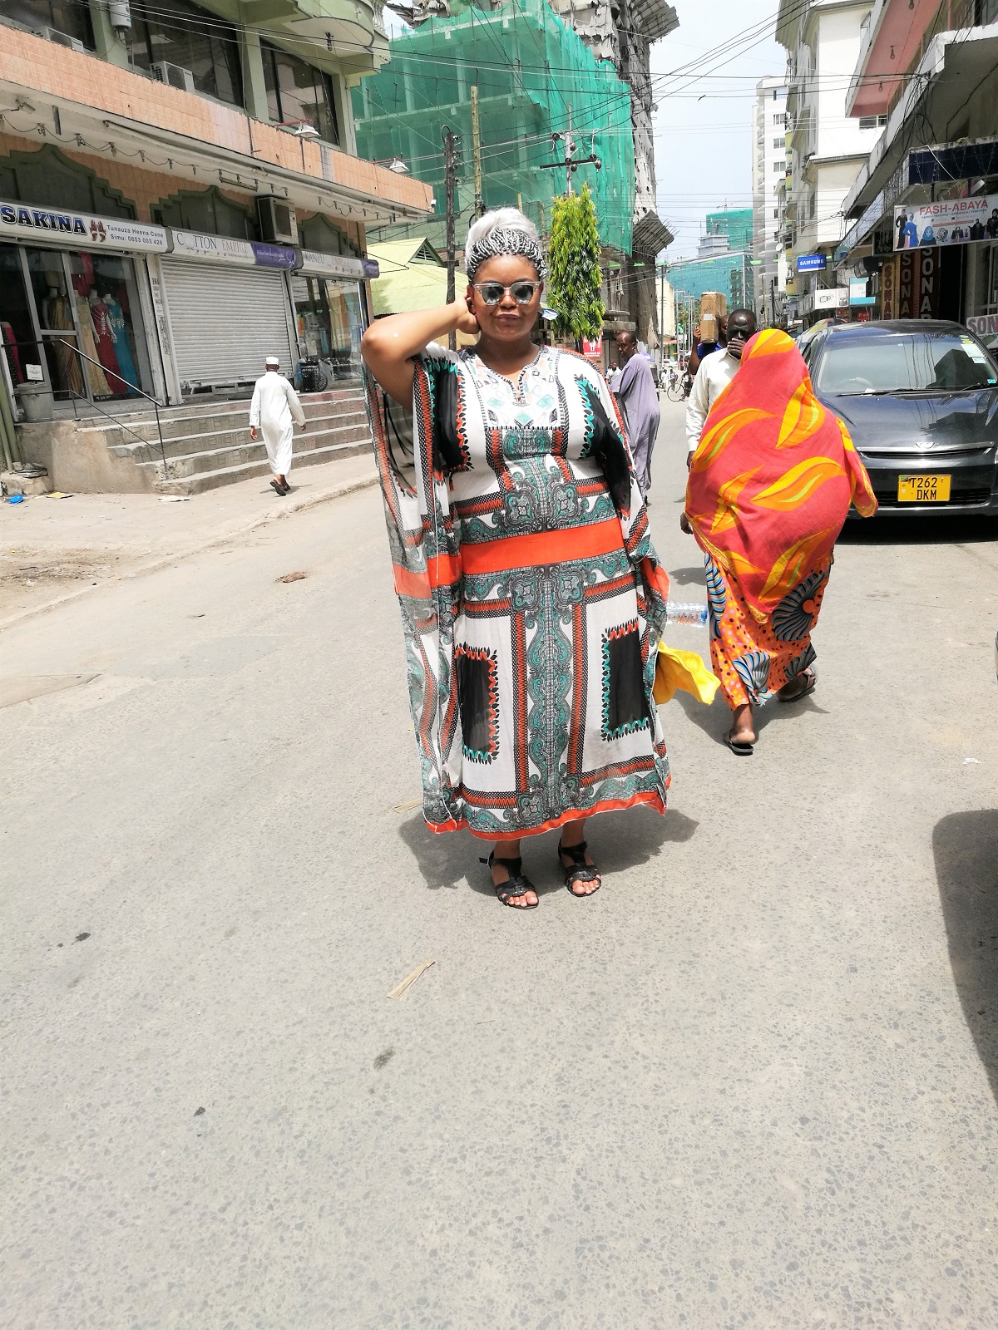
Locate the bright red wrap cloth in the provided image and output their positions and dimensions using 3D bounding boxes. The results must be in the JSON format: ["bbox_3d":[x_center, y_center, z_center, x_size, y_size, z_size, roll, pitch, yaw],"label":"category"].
[{"bbox_3d":[1.035,-0.707,3.834,0.670,1.020,0.480,0,17,14],"label":"bright red wrap cloth"}]

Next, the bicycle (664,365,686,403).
[{"bbox_3d":[6.506,-9.748,36.212,1.750,1.050,0.580,-18,21,-40],"label":"bicycle"}]

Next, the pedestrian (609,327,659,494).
[{"bbox_3d":[1.376,-2.564,10.629,0.550,1.630,0.500,-7,16,-7],"label":"pedestrian"}]

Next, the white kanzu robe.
[{"bbox_3d":[-2.862,-3.084,13.334,0.660,1.300,0.420,-4,16,4],"label":"white kanzu robe"}]

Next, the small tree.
[{"bbox_3d":[2.156,-10.014,28.383,1.600,5.770,1.600,-4,16,0],"label":"small tree"}]

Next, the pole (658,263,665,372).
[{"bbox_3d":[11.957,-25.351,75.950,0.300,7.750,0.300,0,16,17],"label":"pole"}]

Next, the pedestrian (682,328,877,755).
[{"bbox_3d":[1.048,-0.544,3.882,0.670,1.360,0.520,0,17,14],"label":"pedestrian"}]

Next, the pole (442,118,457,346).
[{"bbox_3d":[-1.180,-9.747,26.302,0.260,6.940,0.260,-1,16,-1],"label":"pole"}]

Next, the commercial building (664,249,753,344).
[{"bbox_3d":[81.736,-127.649,374.665,24.000,34.959,34.000,-18,20,-39],"label":"commercial building"}]

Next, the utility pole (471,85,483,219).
[{"bbox_3d":[-0.498,-11.021,28.029,0.220,8.300,0.220,-2,16,-1],"label":"utility pole"}]

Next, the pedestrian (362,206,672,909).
[{"bbox_3d":[0.061,-0.220,2.561,0.700,1.685,0.480,-7,16,-10],"label":"pedestrian"}]

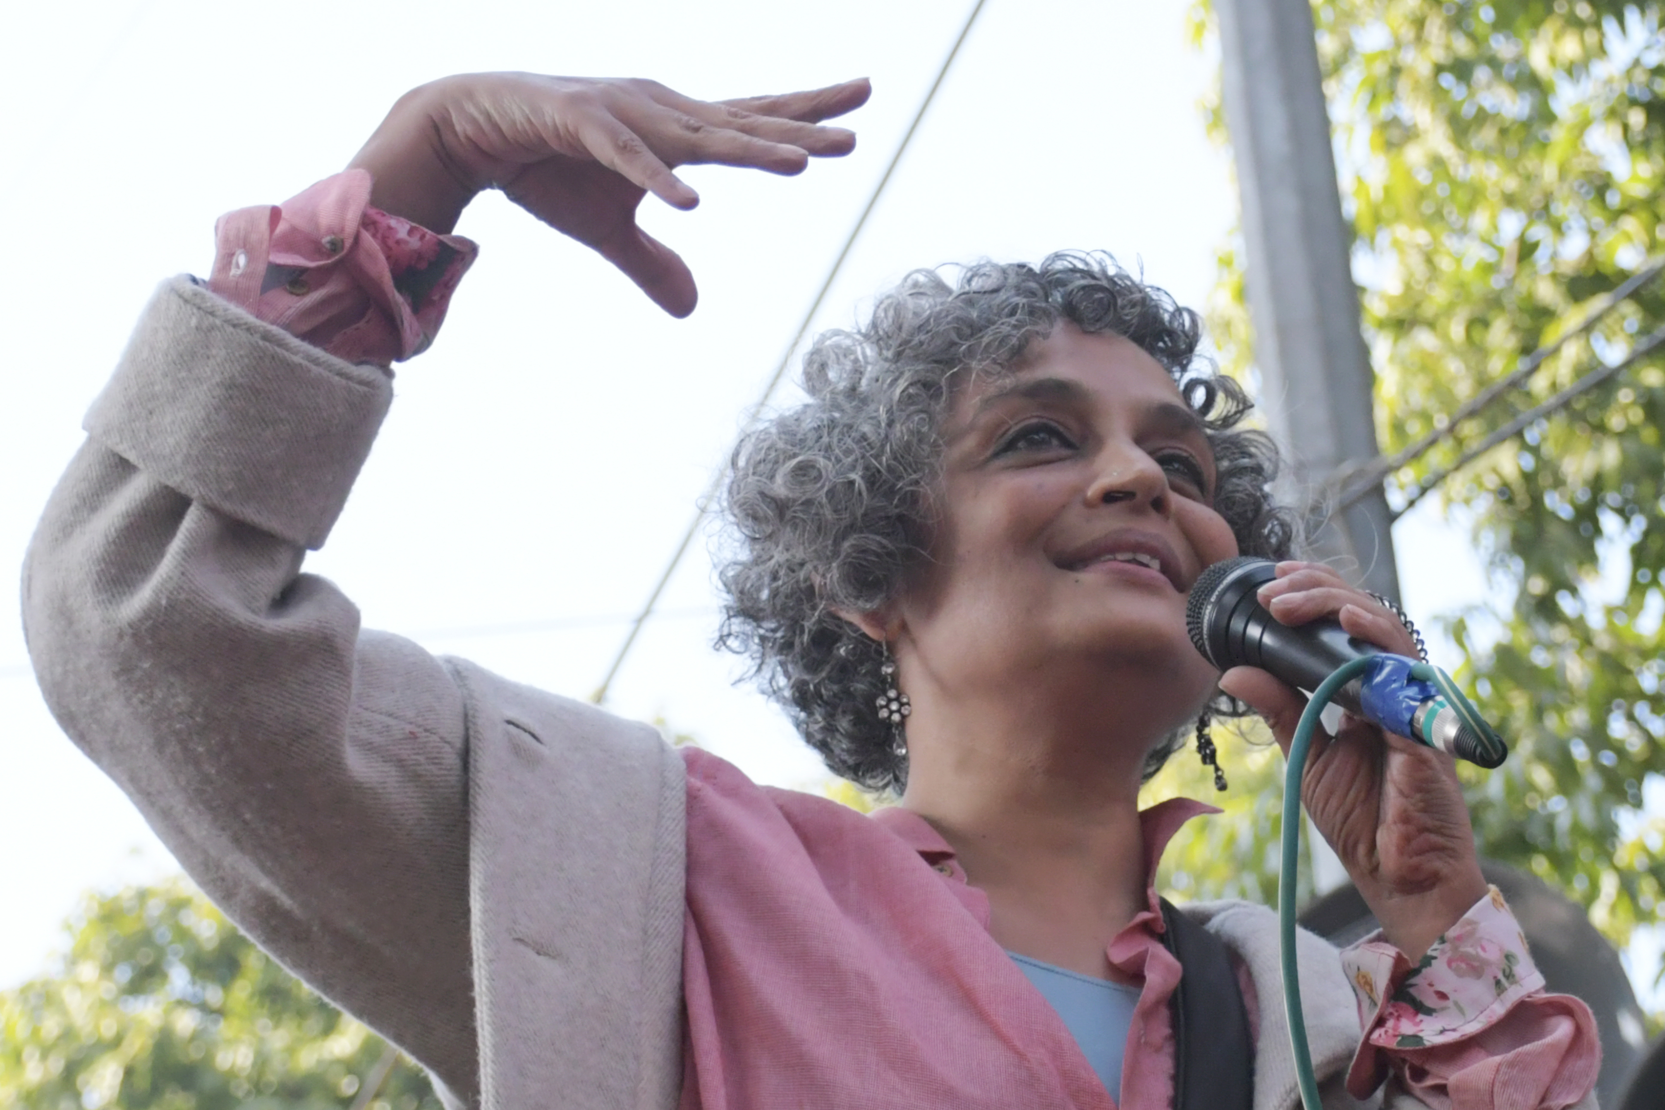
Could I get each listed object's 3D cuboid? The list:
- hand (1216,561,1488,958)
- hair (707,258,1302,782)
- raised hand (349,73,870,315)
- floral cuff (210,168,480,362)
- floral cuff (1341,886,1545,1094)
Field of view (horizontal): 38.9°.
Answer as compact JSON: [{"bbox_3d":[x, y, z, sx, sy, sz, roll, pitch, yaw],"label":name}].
[{"bbox_3d":[0.220,0.087,0.995,0.105,0.160,0.095,-18,-13,24],"label":"hand"},{"bbox_3d":[0.078,-0.015,1.070,0.260,0.245,0.250,12,-30,-25],"label":"hair"},{"bbox_3d":[-0.093,-0.149,0.970,0.205,0.100,0.100,4,-8,6],"label":"raised hand"},{"bbox_3d":[-0.204,-0.118,0.980,0.100,0.080,0.090,33,-9,-39],"label":"floral cuff"},{"bbox_3d":[0.253,0.182,0.980,0.087,0.078,0.085,-18,-12,15],"label":"floral cuff"}]

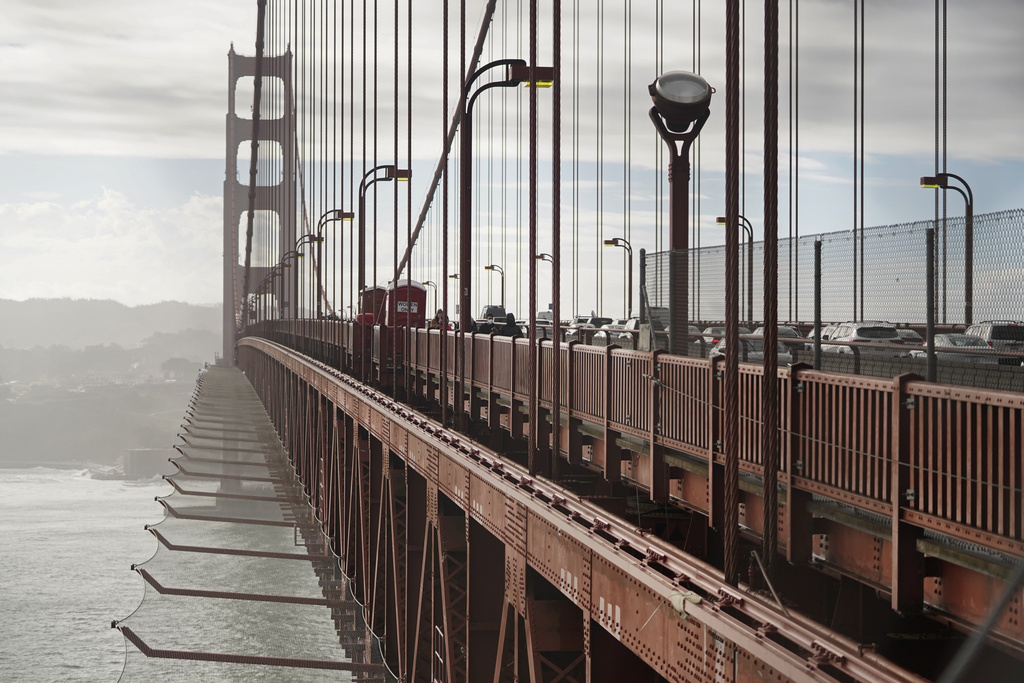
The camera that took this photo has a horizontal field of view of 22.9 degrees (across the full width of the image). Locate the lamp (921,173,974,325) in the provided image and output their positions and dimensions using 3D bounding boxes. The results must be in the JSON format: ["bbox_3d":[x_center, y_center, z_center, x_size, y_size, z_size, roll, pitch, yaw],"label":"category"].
[{"bbox_3d":[18.651,-3.391,108.500,2.250,7.600,0.380,0,0,-7],"label":"lamp"}]

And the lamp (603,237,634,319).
[{"bbox_3d":[8.329,-4.248,198.000,2.200,7.600,0.380,0,0,-7],"label":"lamp"}]

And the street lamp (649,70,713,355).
[{"bbox_3d":[2.130,-1.081,32.000,0.780,4.650,0.720,0,0,-8],"label":"street lamp"}]

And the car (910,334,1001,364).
[{"bbox_3d":[14.562,0.499,83.200,1.820,1.450,4.700,0,0,-7],"label":"car"}]

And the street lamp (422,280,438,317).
[{"bbox_3d":[-12.211,-5.090,377.000,2.200,7.600,0.380,0,0,-7],"label":"street lamp"}]

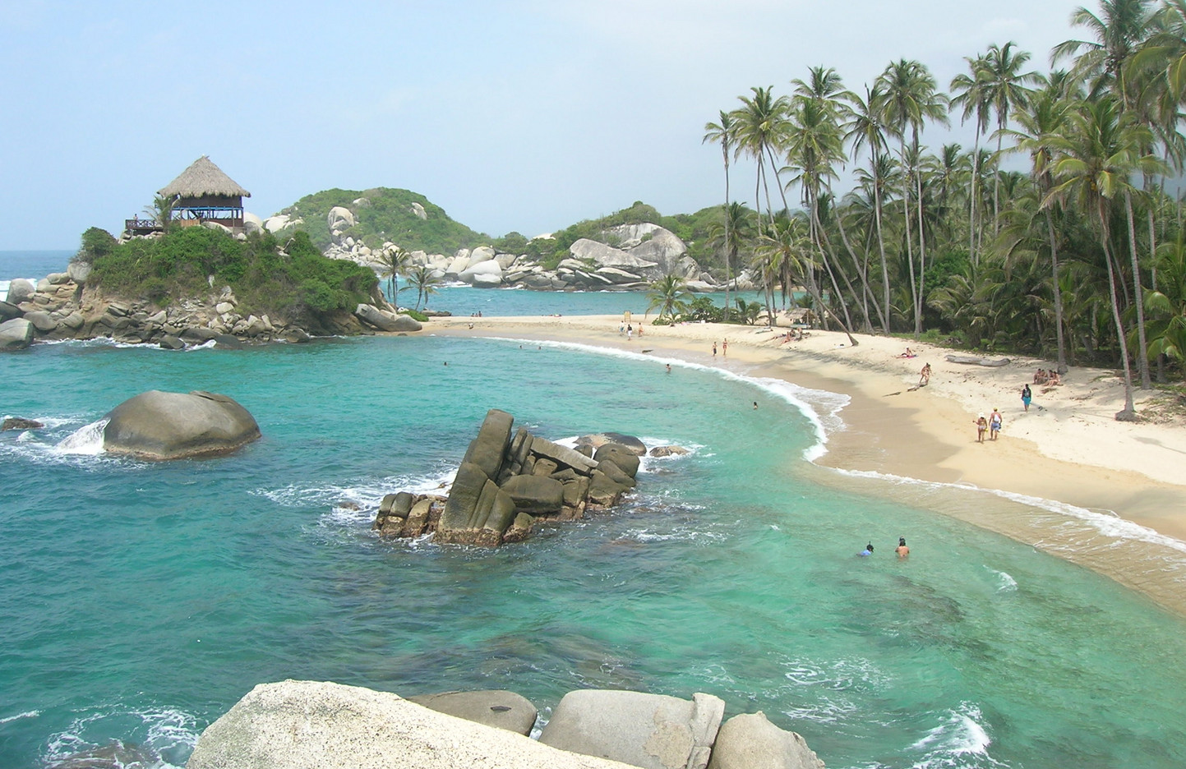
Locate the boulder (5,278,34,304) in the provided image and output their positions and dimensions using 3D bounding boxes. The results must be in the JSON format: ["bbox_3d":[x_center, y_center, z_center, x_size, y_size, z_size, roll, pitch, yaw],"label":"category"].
[{"bbox_3d":[-69.162,-11.190,140.596,3.600,3.400,3.500,-4,8,-26],"label":"boulder"}]

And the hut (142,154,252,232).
[{"bbox_3d":[-49.862,-24.439,149.146,12.000,9.740,11.600,-2,7,-18],"label":"hut"}]

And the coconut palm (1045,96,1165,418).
[{"bbox_3d":[29.300,-7.220,67.400,6.800,18.500,6.600,0,7,0],"label":"coconut palm"}]

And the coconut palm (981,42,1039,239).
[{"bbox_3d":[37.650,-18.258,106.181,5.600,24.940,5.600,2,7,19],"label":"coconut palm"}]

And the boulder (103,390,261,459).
[{"bbox_3d":[-22.950,2.048,65.011,8.600,3.300,7.800,-3,7,-19],"label":"boulder"}]

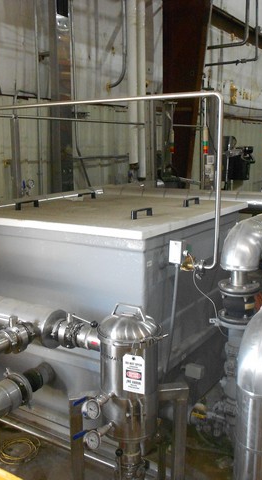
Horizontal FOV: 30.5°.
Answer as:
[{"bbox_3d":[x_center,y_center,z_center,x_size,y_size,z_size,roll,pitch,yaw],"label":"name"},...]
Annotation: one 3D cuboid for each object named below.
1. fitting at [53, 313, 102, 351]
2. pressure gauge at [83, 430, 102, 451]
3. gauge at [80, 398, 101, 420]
[{"bbox_3d":[-0.209,0.372,1.954,0.225,0.140,0.112,6,12,32],"label":"fitting"},{"bbox_3d":[-0.131,0.680,1.630,0.040,0.066,0.066,-18,-3,39],"label":"pressure gauge"},{"bbox_3d":[-0.132,0.570,1.610,0.040,0.066,0.066,-18,-3,39],"label":"gauge"}]

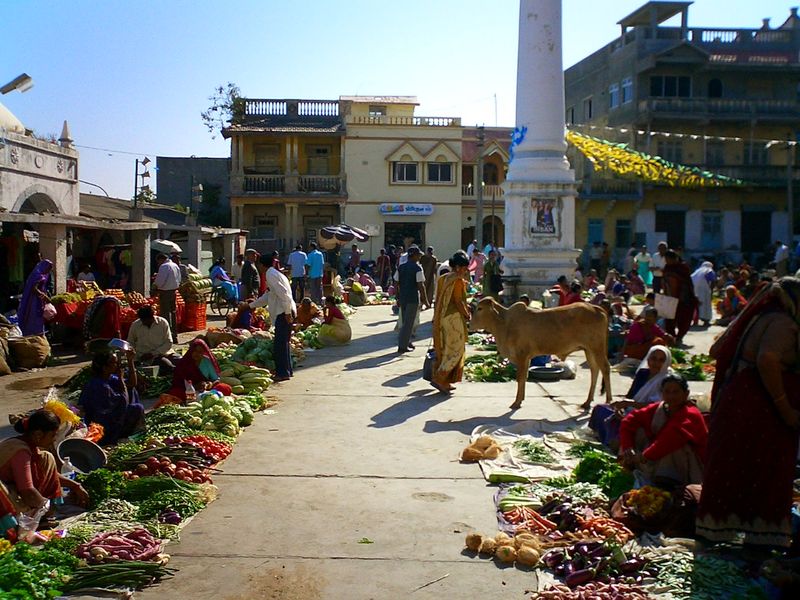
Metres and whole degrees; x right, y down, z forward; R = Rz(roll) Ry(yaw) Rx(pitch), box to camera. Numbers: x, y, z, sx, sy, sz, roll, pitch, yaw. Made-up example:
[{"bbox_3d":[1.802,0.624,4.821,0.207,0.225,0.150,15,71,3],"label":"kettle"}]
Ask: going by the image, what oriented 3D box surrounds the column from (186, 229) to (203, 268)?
[{"bbox_3d":[-5.993,-1.031,24.932,0.320,2.050,0.420,0,4,0],"label":"column"}]

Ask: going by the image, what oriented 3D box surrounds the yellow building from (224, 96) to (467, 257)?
[{"bbox_3d":[-2.791,-5.488,42.716,11.000,8.600,8.000,0,4,-4],"label":"yellow building"}]

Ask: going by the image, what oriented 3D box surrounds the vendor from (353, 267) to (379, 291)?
[{"bbox_3d":[-1.012,-0.504,25.826,0.580,0.800,0.620,3,5,40],"label":"vendor"}]

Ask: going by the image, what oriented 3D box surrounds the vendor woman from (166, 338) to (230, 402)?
[{"bbox_3d":[-2.317,0.751,9.803,0.600,0.660,0.660,-4,5,-41],"label":"vendor woman"}]

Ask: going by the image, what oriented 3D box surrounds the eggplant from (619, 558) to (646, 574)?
[{"bbox_3d":[1.165,1.336,4.285,0.150,0.070,0.070,-7,6,-20],"label":"eggplant"}]

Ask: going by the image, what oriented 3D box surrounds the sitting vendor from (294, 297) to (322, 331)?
[{"bbox_3d":[-1.623,0.293,14.976,0.460,0.720,0.460,3,5,37],"label":"sitting vendor"}]

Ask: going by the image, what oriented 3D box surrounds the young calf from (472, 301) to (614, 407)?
[{"bbox_3d":[1.411,0.523,8.614,1.410,1.100,0.400,0,4,0],"label":"young calf"}]

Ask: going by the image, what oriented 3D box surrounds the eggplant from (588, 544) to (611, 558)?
[{"bbox_3d":[1.066,1.347,4.580,0.130,0.075,0.075,-1,4,-6],"label":"eggplant"}]

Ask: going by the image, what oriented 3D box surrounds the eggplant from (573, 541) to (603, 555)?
[{"bbox_3d":[0.992,1.309,4.524,0.160,0.070,0.070,-7,6,-20],"label":"eggplant"}]

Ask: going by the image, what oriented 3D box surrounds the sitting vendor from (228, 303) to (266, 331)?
[{"bbox_3d":[-2.774,0.286,15.456,0.620,0.680,0.520,2,4,28],"label":"sitting vendor"}]

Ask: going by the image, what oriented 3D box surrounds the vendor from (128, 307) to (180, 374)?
[{"bbox_3d":[-3.512,0.500,12.094,0.700,0.860,0.720,-1,4,-12],"label":"vendor"}]

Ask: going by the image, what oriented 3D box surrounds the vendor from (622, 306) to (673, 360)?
[{"bbox_3d":[3.718,0.459,12.777,0.620,0.760,0.660,-2,4,-27],"label":"vendor"}]

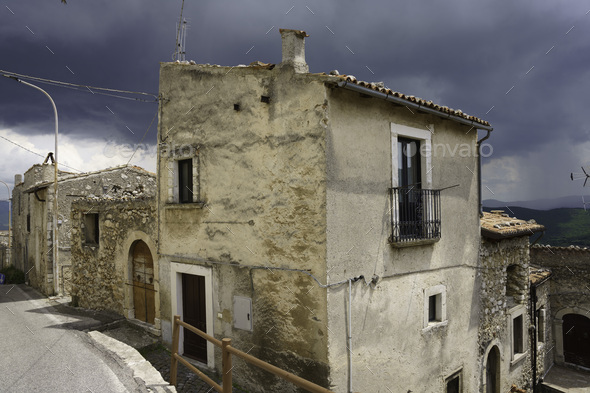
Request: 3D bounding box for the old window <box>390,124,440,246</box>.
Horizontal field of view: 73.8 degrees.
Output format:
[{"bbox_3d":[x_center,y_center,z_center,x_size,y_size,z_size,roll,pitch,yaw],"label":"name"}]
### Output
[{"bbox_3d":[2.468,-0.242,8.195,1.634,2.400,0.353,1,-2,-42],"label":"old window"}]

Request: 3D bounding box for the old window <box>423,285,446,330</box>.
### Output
[{"bbox_3d":[3.248,2.575,9.239,0.970,0.930,0.180,0,-1,-39],"label":"old window"}]

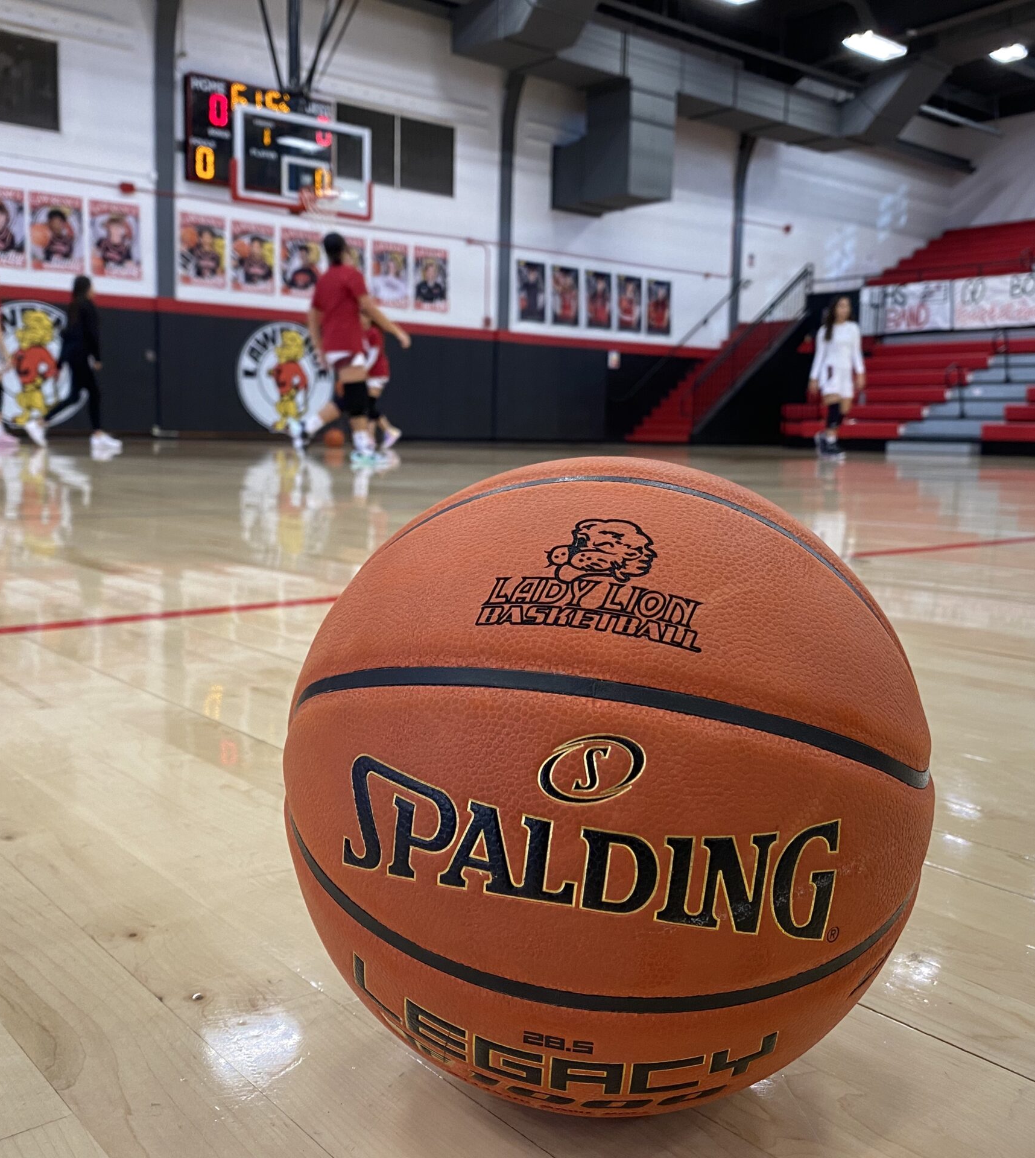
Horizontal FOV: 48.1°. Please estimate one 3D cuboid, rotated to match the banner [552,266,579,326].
[{"bbox_3d":[0.978,-5.646,23.185,0.681,1.133,0.025,-5,9,-39],"label":"banner"}]

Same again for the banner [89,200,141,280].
[{"bbox_3d":[-6.025,-5.079,17.420,0.754,1.089,0.025,-5,9,-39],"label":"banner"}]

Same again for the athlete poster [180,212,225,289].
[{"bbox_3d":[-4.944,-5.172,18.309,0.754,1.089,0.025,-5,9,-39],"label":"athlete poster"}]

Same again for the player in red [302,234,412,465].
[{"bbox_3d":[-1.283,-1.807,9.104,0.600,1.700,0.720,8,10,43],"label":"player in red"}]

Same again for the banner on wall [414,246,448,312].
[{"bbox_3d":[-1.518,-5.254,20.343,0.710,1.081,0.030,-5,9,-38],"label":"banner on wall"}]

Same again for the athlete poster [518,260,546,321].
[{"bbox_3d":[0.266,-5.383,21.761,0.710,1.102,0.030,-5,9,-38],"label":"athlete poster"}]

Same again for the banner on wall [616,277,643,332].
[{"bbox_3d":[2.364,-5.759,24.326,0.681,1.133,0.025,-5,9,-39],"label":"banner on wall"}]

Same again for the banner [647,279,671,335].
[{"bbox_3d":[2.914,-5.576,23.866,0.710,1.105,0.030,-5,9,-38],"label":"banner"}]

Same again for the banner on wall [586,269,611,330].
[{"bbox_3d":[1.601,-5.480,22.823,0.710,1.099,0.030,-5,9,-38],"label":"banner on wall"}]

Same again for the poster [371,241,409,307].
[{"bbox_3d":[-2.237,-5.383,20.538,0.754,1.089,0.025,-5,9,-39],"label":"poster"}]

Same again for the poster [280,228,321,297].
[{"bbox_3d":[-3.599,-5.268,19.418,0.754,1.089,0.025,-5,9,-39],"label":"poster"}]

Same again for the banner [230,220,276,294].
[{"bbox_3d":[-4.282,-5.213,18.856,0.754,1.089,0.025,-5,9,-39],"label":"banner"}]

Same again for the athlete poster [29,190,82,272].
[{"bbox_3d":[-6.688,-5.027,16.874,0.754,1.089,0.025,-5,9,-39],"label":"athlete poster"}]

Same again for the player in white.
[{"bbox_3d":[3.347,-2.090,12.191,0.520,1.680,0.380,0,7,-7],"label":"player in white"}]

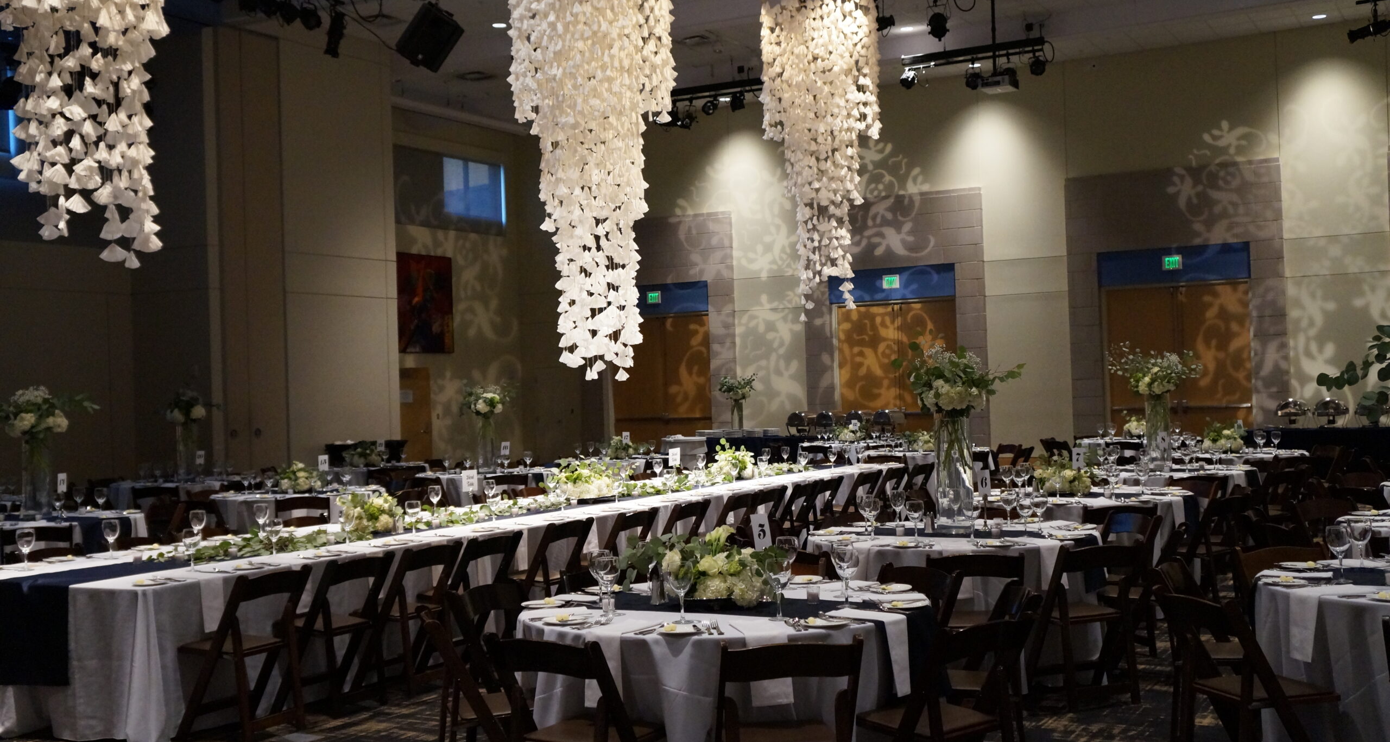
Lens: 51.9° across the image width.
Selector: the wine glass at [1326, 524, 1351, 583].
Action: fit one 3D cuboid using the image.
[{"bbox_3d":[2.433,0.691,5.390,0.092,0.208,0.092,-2,-1,24],"label":"wine glass"}]

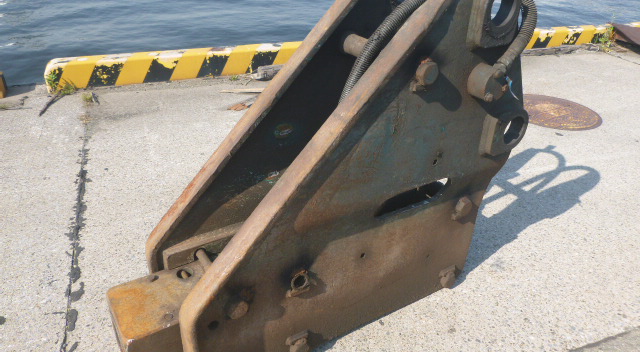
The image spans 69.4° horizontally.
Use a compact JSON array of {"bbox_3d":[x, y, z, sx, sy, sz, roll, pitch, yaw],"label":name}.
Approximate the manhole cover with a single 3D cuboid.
[{"bbox_3d":[1.662,-0.461,3.360,0.687,0.040,0.687,2,30,0],"label":"manhole cover"}]

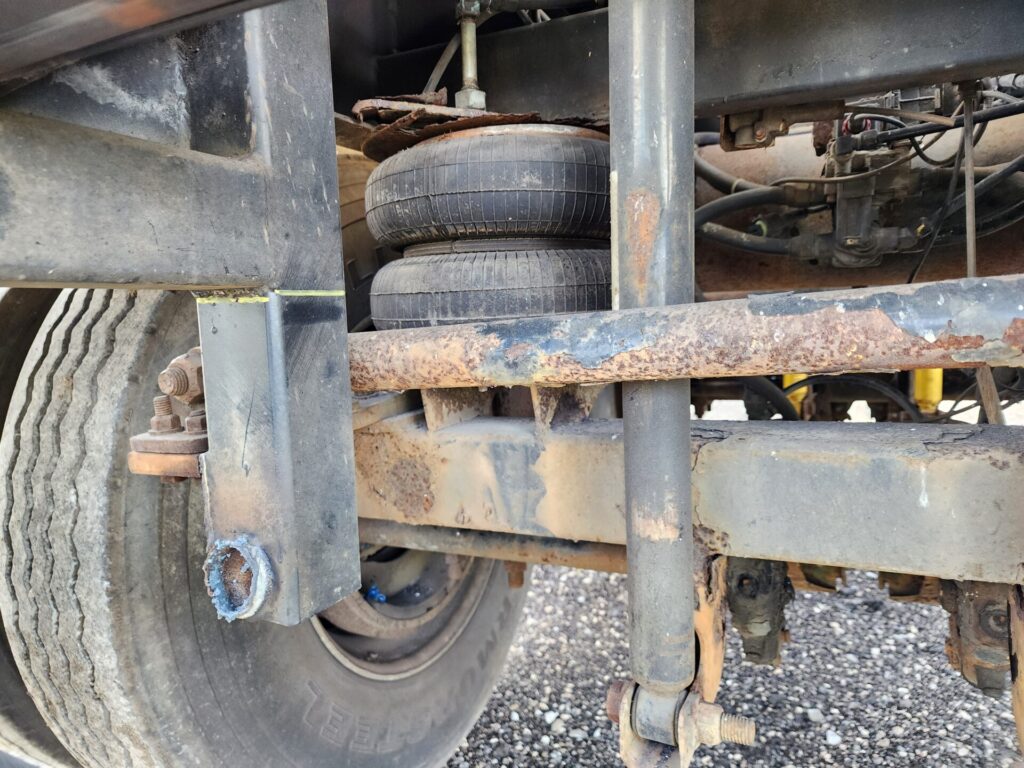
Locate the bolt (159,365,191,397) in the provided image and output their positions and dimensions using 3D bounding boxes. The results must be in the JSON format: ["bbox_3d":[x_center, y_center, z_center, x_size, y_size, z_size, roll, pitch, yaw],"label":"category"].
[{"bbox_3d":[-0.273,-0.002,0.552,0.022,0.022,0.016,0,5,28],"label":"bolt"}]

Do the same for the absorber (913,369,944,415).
[{"bbox_3d":[0.976,-0.129,1.590,0.068,0.380,0.068,0,5,28],"label":"absorber"}]

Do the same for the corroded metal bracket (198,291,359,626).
[{"bbox_3d":[-0.195,0.055,0.558,0.096,0.252,0.085,0,5,28],"label":"corroded metal bracket"}]

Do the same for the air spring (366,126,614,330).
[{"bbox_3d":[0.000,-0.137,0.780,0.320,0.250,0.320,0,5,28],"label":"air spring"}]

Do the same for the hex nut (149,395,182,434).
[{"bbox_3d":[-0.285,0.025,0.560,0.027,0.032,0.027,0,5,28],"label":"hex nut"}]

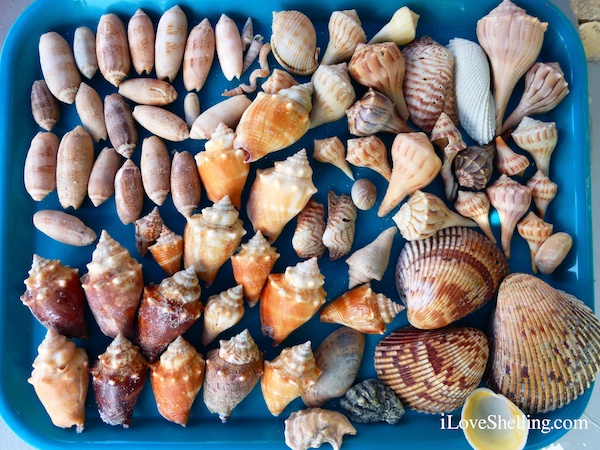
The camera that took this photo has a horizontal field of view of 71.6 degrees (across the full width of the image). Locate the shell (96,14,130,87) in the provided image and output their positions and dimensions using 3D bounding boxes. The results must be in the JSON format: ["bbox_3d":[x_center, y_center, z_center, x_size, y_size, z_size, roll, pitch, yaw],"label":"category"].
[{"bbox_3d":[-0.144,-0.135,0.321,0.024,0.021,0.059,-9,87,0],"label":"shell"}]

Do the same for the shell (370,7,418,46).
[{"bbox_3d":[0.072,-0.148,0.317,0.046,0.024,0.027,-25,87,-1],"label":"shell"}]

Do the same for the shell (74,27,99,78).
[{"bbox_3d":[-0.167,-0.135,0.326,0.016,0.016,0.042,-10,88,0],"label":"shell"}]

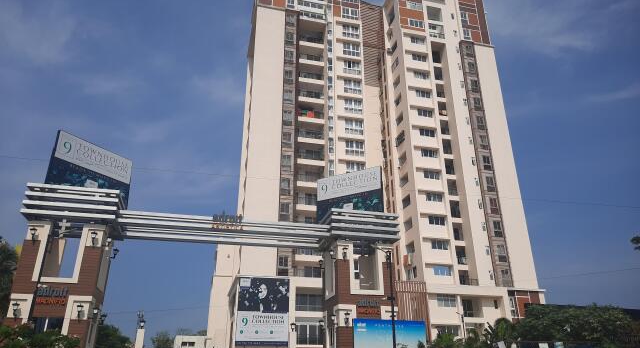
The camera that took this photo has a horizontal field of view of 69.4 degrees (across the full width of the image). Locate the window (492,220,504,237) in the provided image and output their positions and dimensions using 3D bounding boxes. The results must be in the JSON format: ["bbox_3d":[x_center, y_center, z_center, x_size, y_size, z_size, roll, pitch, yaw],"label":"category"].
[{"bbox_3d":[22.247,6.893,57.758,1.446,2.098,0.200,6,-24,-14],"label":"window"}]

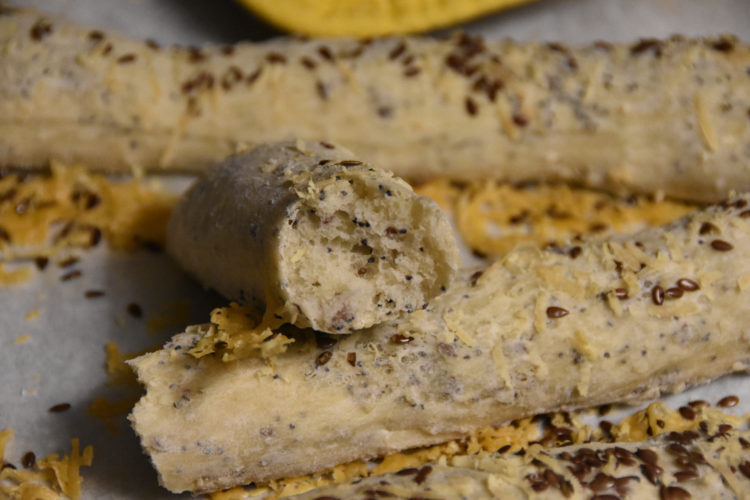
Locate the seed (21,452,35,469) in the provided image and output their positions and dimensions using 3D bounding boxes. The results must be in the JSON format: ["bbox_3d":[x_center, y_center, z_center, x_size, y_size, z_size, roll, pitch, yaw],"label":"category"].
[{"bbox_3d":[-0.068,0.041,0.800,0.002,0.001,0.005,6,36,8],"label":"seed"}]

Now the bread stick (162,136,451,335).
[{"bbox_3d":[-0.014,-0.003,0.810,0.035,0.033,0.065,-17,12,-22],"label":"bread stick"}]

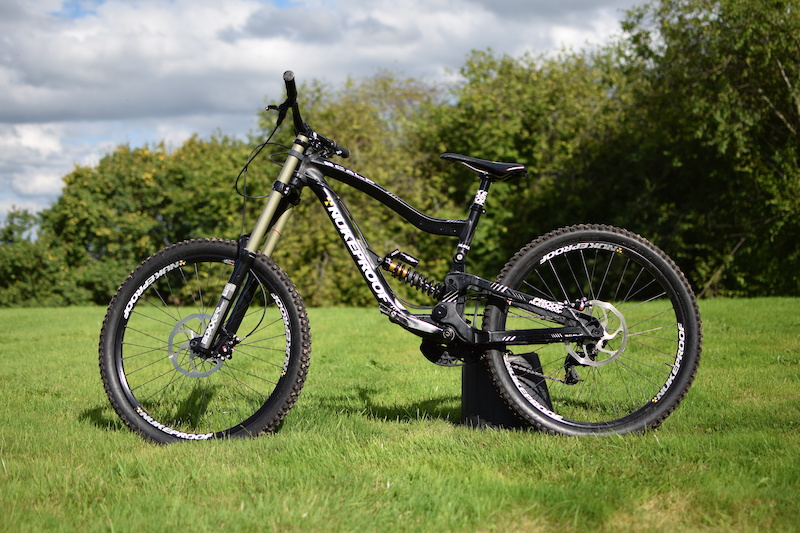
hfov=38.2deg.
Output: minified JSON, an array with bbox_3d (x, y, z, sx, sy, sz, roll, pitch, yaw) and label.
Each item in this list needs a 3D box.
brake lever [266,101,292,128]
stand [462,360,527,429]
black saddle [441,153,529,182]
[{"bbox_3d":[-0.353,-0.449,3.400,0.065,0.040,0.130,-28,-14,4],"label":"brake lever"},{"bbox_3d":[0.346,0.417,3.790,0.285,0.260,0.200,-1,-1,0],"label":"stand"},{"bbox_3d":[0.263,-0.310,3.622,0.270,0.062,0.135,9,-6,1],"label":"black saddle"}]

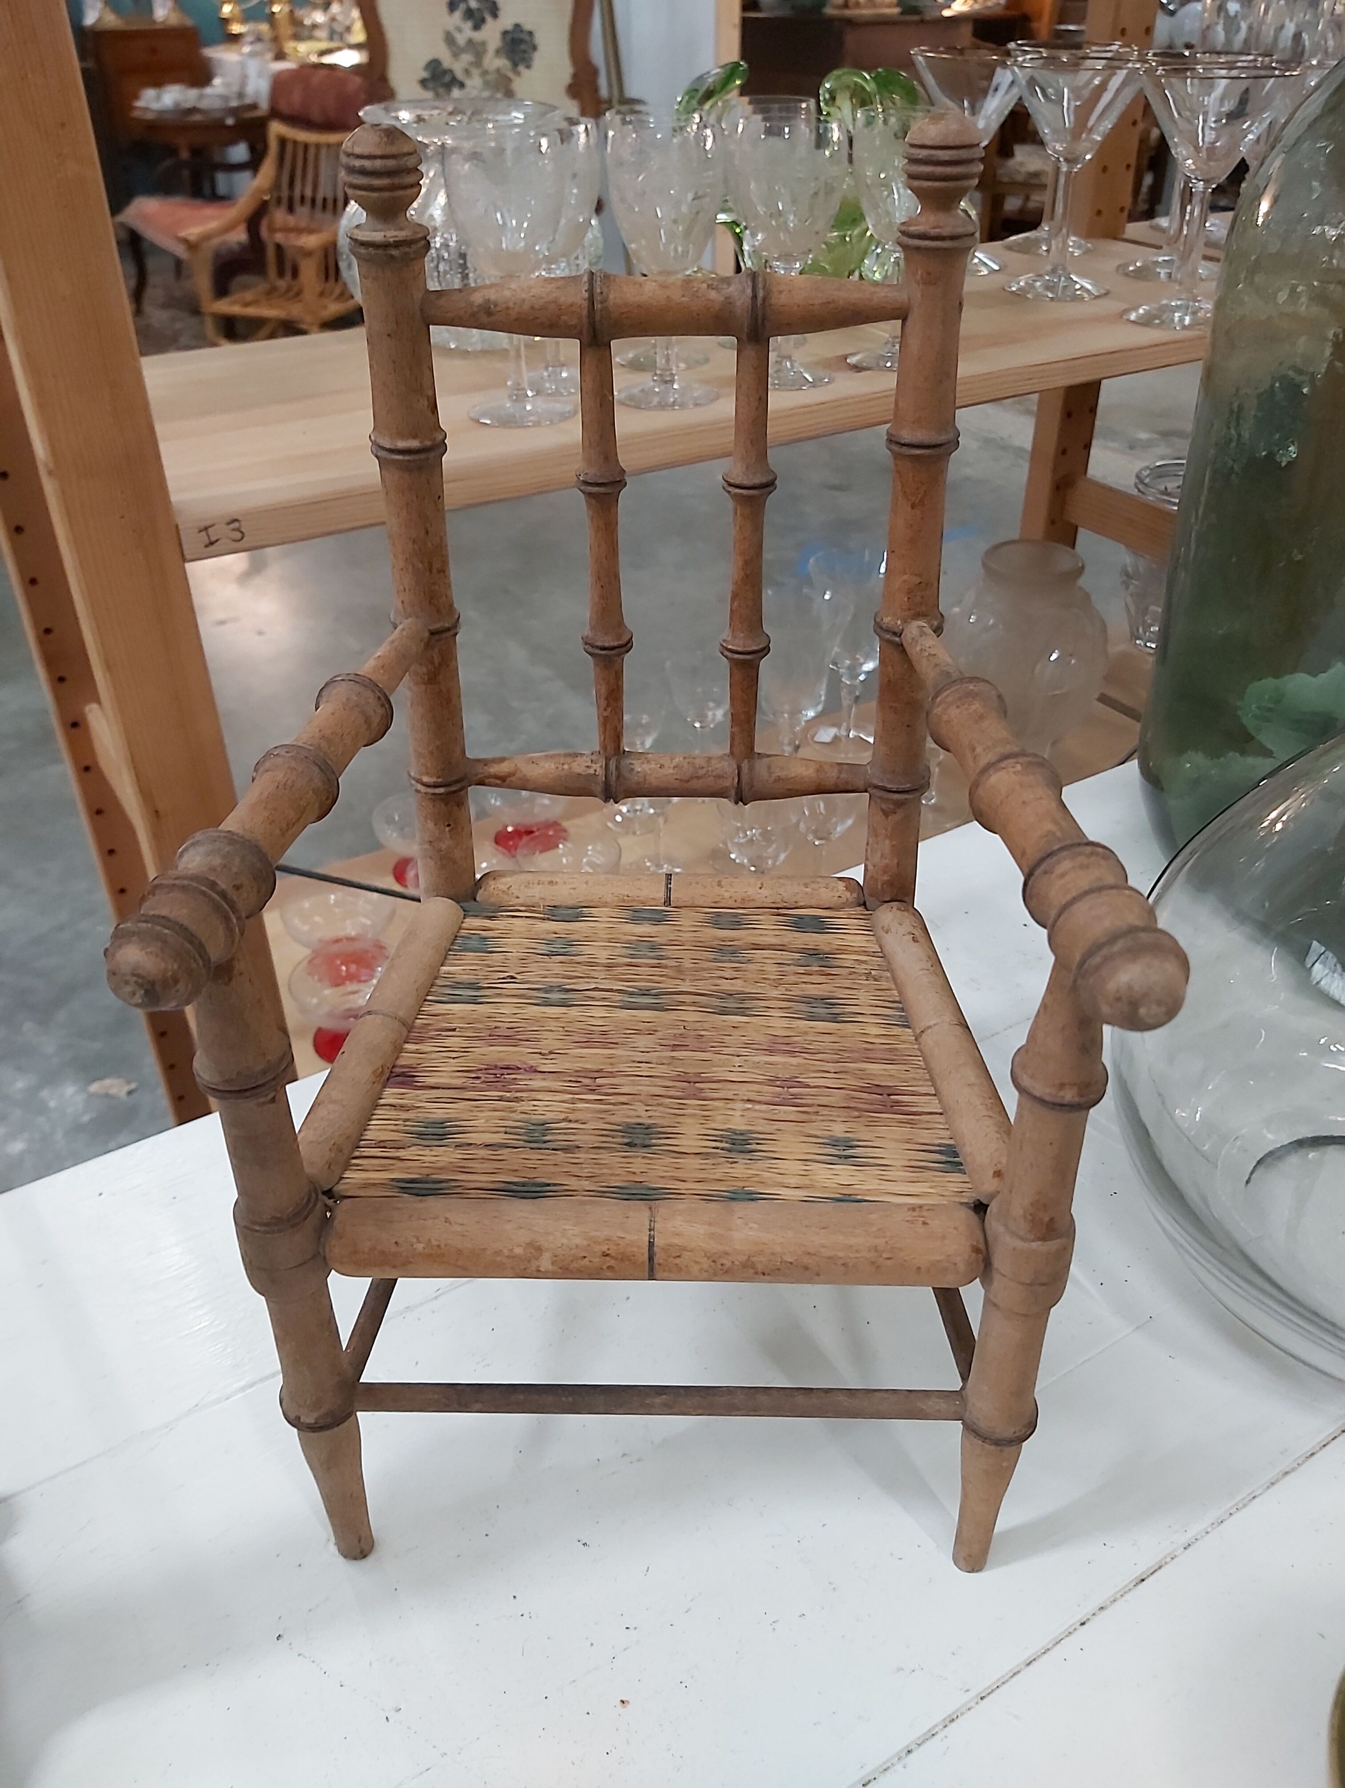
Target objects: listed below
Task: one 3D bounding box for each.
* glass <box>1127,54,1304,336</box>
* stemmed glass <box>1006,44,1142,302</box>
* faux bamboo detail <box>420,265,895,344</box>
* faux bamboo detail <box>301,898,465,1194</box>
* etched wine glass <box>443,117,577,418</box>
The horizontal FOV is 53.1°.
[{"bbox_3d":[0.315,-0.415,0.805,0.088,0.133,0.088,-1,34,0],"label":"glass"},{"bbox_3d":[0.263,-0.471,0.888,0.083,0.137,0.083,-20,38,-26],"label":"stemmed glass"},{"bbox_3d":[-0.003,-0.190,0.434,0.160,0.021,0.021,0,34,1],"label":"faux bamboo detail"},{"bbox_3d":[-0.090,0.046,0.434,0.018,0.016,0.135,3,34,5],"label":"faux bamboo detail"},{"bbox_3d":[-0.075,-0.293,0.639,0.057,0.126,0.057,-1,34,0],"label":"etched wine glass"}]

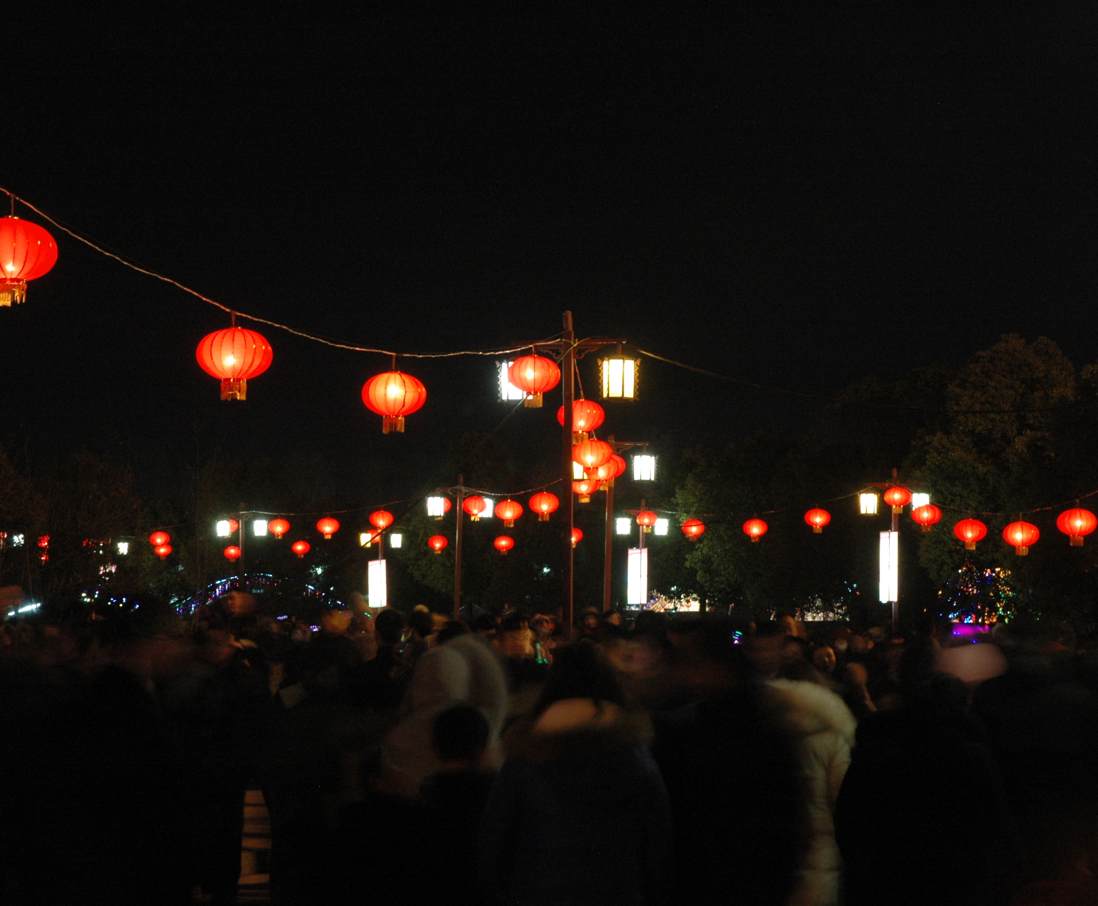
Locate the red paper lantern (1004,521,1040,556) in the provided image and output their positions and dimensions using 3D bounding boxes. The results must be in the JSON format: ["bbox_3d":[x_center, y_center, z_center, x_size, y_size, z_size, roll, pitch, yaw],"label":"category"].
[{"bbox_3d":[7.335,1.325,45.770,0.560,0.526,0.560,0,-4,0],"label":"red paper lantern"}]

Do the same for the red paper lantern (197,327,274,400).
[{"bbox_3d":[-2.293,-0.649,21.550,0.560,0.526,0.560,0,-4,0],"label":"red paper lantern"}]

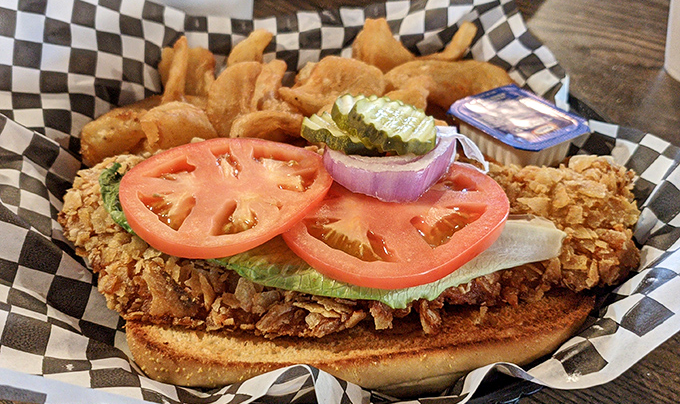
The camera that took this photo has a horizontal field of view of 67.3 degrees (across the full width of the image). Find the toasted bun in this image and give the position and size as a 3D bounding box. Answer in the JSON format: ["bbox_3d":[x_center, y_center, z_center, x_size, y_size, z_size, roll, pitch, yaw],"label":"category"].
[{"bbox_3d":[0.011,0.045,0.216,0.182,0.029,0.066,-2,37,-3],"label":"toasted bun"}]

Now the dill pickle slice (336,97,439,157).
[{"bbox_3d":[0.017,-0.030,0.196,0.038,0.009,0.031,15,36,-5],"label":"dill pickle slice"}]

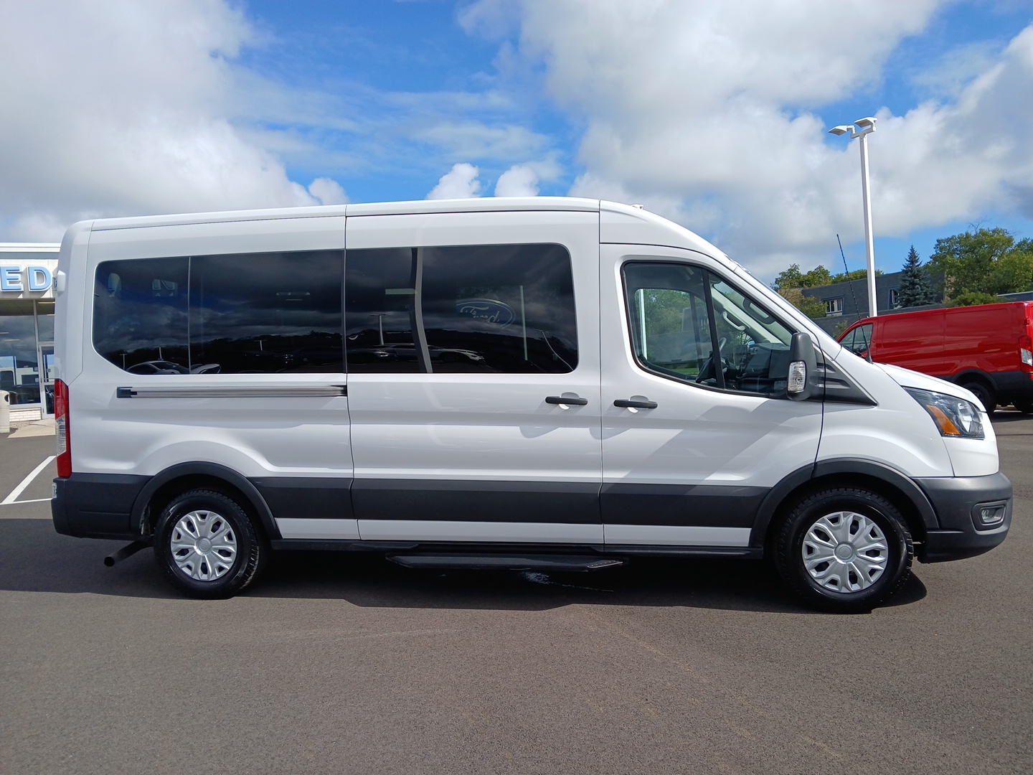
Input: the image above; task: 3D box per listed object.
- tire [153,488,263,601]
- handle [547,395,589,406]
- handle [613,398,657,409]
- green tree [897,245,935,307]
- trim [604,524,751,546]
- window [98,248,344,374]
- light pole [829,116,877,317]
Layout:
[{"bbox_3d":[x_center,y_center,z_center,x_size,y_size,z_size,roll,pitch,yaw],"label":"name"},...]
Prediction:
[{"bbox_3d":[-1.895,0.953,4.841,0.690,0.690,0.225,-1,2,8],"label":"tire"},{"bbox_3d":[0.279,0.072,4.318,0.238,0.044,0.055,0,2,9],"label":"handle"},{"bbox_3d":[0.656,0.091,4.268,0.237,0.048,0.060,-1,2,8],"label":"handle"},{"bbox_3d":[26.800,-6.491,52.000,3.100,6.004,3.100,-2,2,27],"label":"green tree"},{"bbox_3d":[0.895,0.825,4.335,0.803,0.118,0.040,-1,2,8],"label":"trim"},{"bbox_3d":[-1.815,-0.439,4.700,1.608,0.732,0.100,-1,2,8],"label":"window"},{"bbox_3d":[9.096,-3.332,20.600,1.000,7.550,1.200,-4,1,-45],"label":"light pole"}]

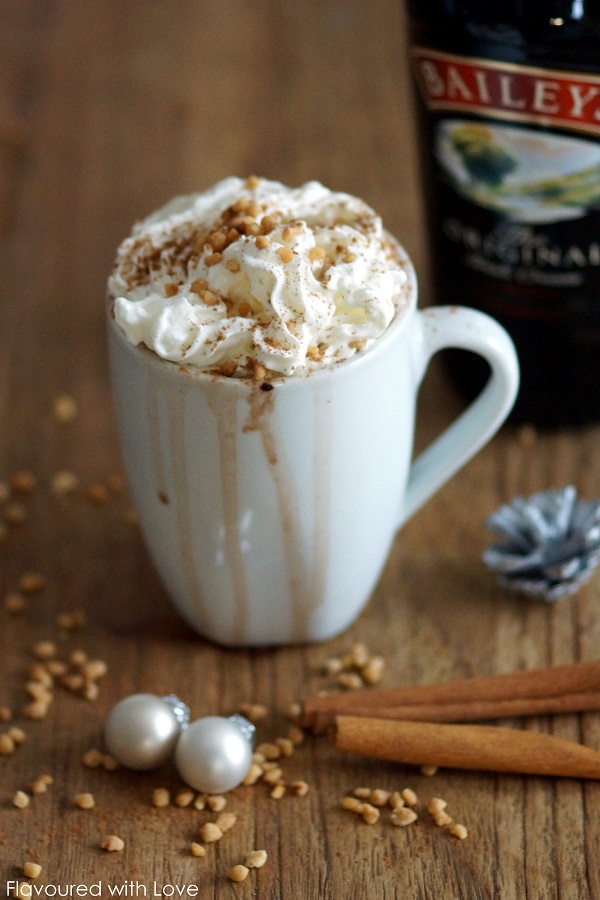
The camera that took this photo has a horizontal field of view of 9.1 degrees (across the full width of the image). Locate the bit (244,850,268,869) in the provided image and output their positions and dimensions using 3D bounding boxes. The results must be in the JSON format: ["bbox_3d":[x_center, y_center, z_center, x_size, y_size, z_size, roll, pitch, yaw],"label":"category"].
[{"bbox_3d":[-0.011,0.104,0.952,0.006,0.004,0.005,0,40,0],"label":"bit"}]

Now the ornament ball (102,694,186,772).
[{"bbox_3d":[-0.039,0.072,0.971,0.020,0.020,0.023,28,44,34],"label":"ornament ball"}]

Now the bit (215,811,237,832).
[{"bbox_3d":[-0.019,0.095,0.962,0.006,0.005,0.005,0,40,0],"label":"bit"}]

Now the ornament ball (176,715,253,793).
[{"bbox_3d":[-0.021,0.078,0.971,0.020,0.020,0.023,23,44,25],"label":"ornament ball"}]

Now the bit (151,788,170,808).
[{"bbox_3d":[-0.035,0.089,0.961,0.004,0.004,0.005,0,35,0],"label":"bit"}]

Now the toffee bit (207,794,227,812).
[{"bbox_3d":[-0.022,0.091,0.968,0.005,0.004,0.004,0,40,0],"label":"toffee bit"}]

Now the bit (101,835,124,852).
[{"bbox_3d":[-0.047,0.100,0.947,0.006,0.004,0.004,0,35,0],"label":"bit"}]

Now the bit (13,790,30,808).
[{"bbox_3d":[-0.072,0.090,0.969,0.004,0.004,0.005,0,40,0],"label":"bit"}]

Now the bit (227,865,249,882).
[{"bbox_3d":[-0.015,0.106,0.938,0.005,0.004,0.004,0,35,0],"label":"bit"}]

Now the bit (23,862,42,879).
[{"bbox_3d":[-0.067,0.105,0.939,0.005,0.004,0.004,0,35,0],"label":"bit"}]

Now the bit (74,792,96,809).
[{"bbox_3d":[-0.056,0.091,0.969,0.005,0.004,0.004,0,40,0],"label":"bit"}]

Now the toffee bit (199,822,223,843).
[{"bbox_3d":[-0.022,0.097,0.950,0.005,0.004,0.005,0,35,0],"label":"toffee bit"}]

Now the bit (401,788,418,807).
[{"bbox_3d":[0.028,0.090,0.969,0.004,0.004,0.005,0,40,0],"label":"bit"}]

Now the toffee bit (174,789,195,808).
[{"bbox_3d":[-0.029,0.089,0.961,0.005,0.004,0.005,0,35,0],"label":"toffee bit"}]

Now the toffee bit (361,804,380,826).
[{"bbox_3d":[0.018,0.093,0.955,0.005,0.005,0.006,0,35,0],"label":"toffee bit"}]

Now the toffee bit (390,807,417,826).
[{"bbox_3d":[0.027,0.093,0.955,0.007,0.004,0.005,0,35,0],"label":"toffee bit"}]

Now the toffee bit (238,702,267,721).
[{"bbox_3d":[-0.012,0.070,0.994,0.007,0.004,0.005,0,40,0],"label":"toffee bit"}]

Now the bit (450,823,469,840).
[{"bbox_3d":[0.041,0.098,0.960,0.004,0.004,0.004,0,40,0],"label":"bit"}]

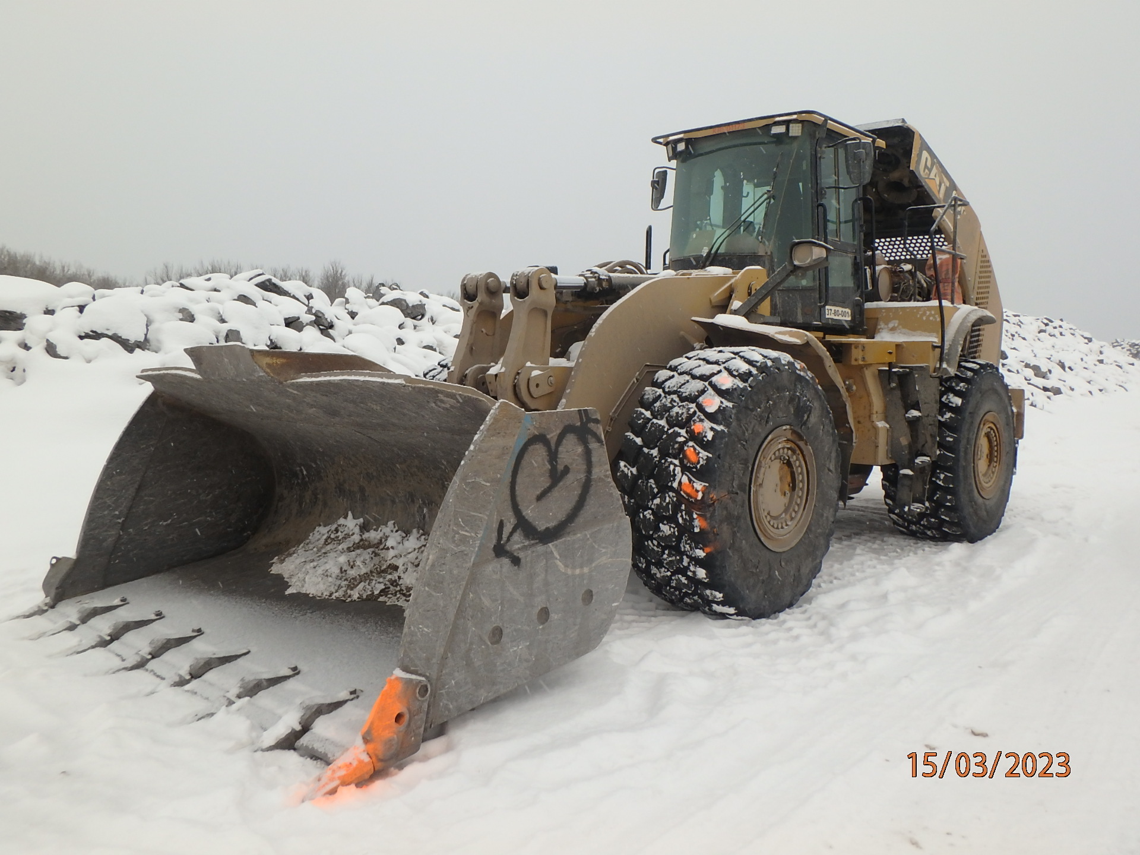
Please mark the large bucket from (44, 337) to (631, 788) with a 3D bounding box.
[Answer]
[{"bbox_3d":[-1.587,0.407,5.251,3.515,1.727,1.858,4,5,42],"label":"large bucket"}]

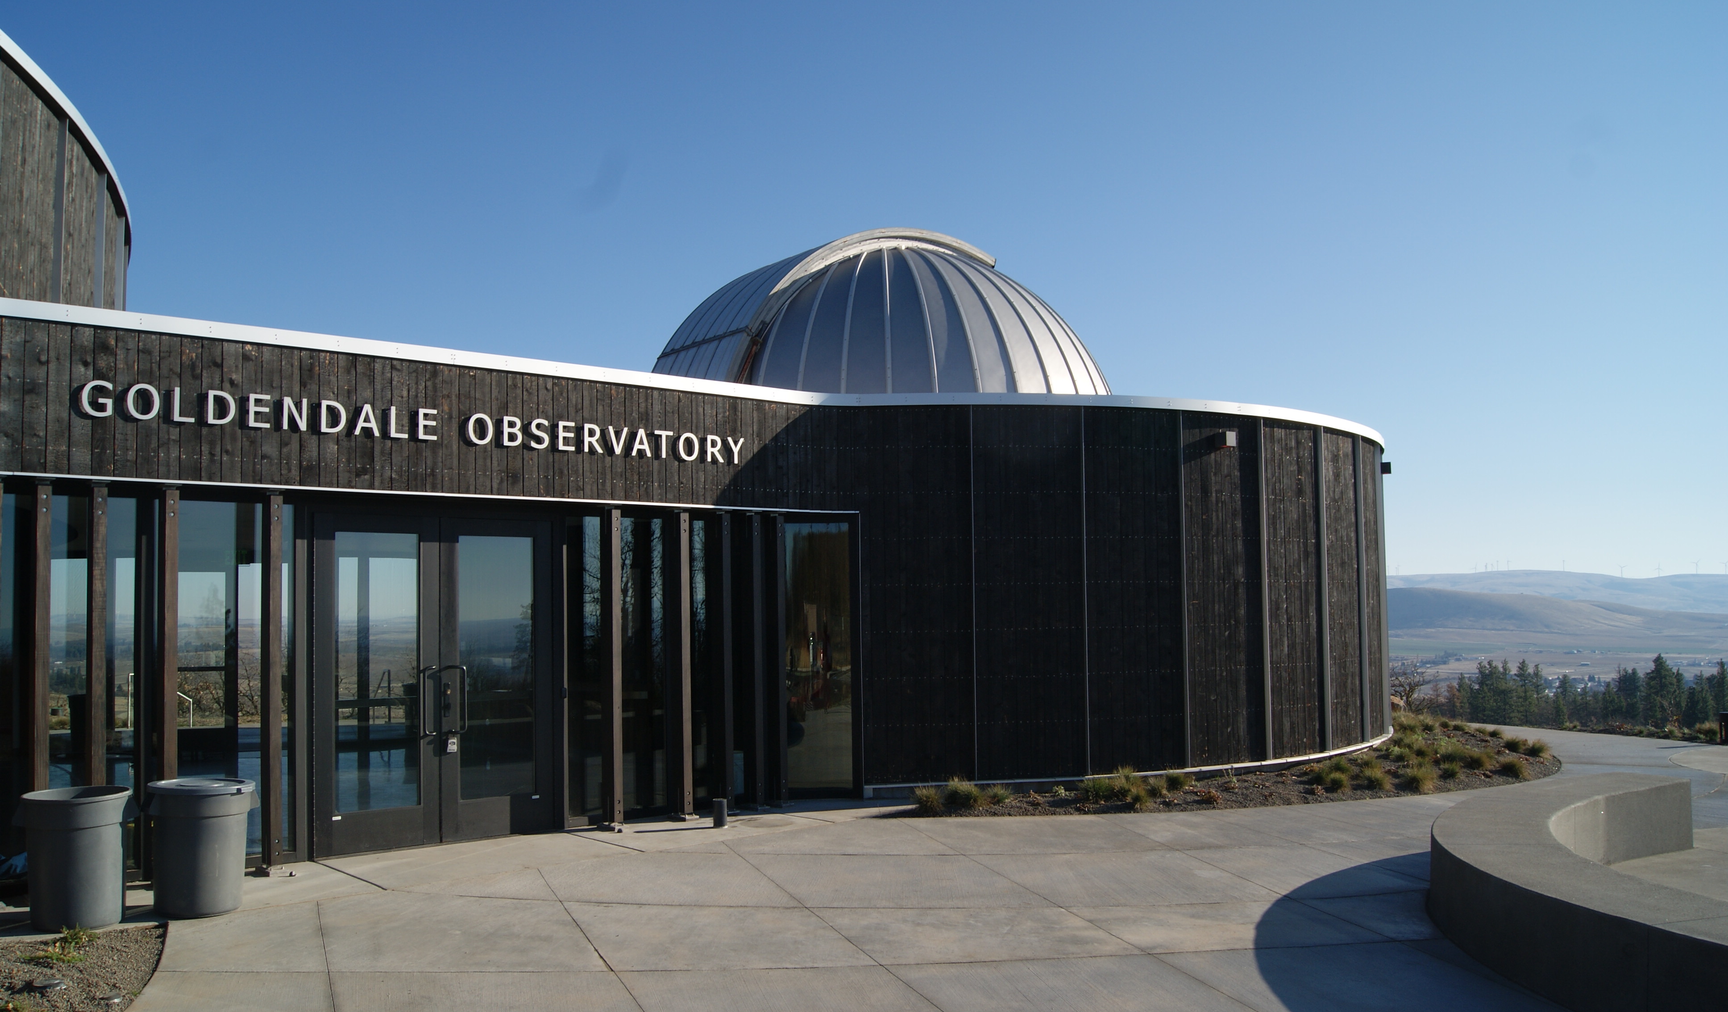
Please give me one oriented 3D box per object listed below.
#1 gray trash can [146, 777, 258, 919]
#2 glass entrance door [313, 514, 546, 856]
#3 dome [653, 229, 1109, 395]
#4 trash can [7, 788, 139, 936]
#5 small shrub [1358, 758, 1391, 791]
[{"bbox_3d":[-3.835,1.968,7.504,0.600,0.710,0.570,1,-4,-27],"label":"gray trash can"},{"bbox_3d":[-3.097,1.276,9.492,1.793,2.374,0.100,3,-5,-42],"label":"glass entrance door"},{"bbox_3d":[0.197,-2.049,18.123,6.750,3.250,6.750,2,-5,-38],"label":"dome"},{"bbox_3d":[-4.525,2.030,7.472,0.600,0.710,0.570,2,-5,-31],"label":"trash can"},{"bbox_3d":[4.562,2.401,11.600,0.300,0.270,0.300,-2,-4,21],"label":"small shrub"}]

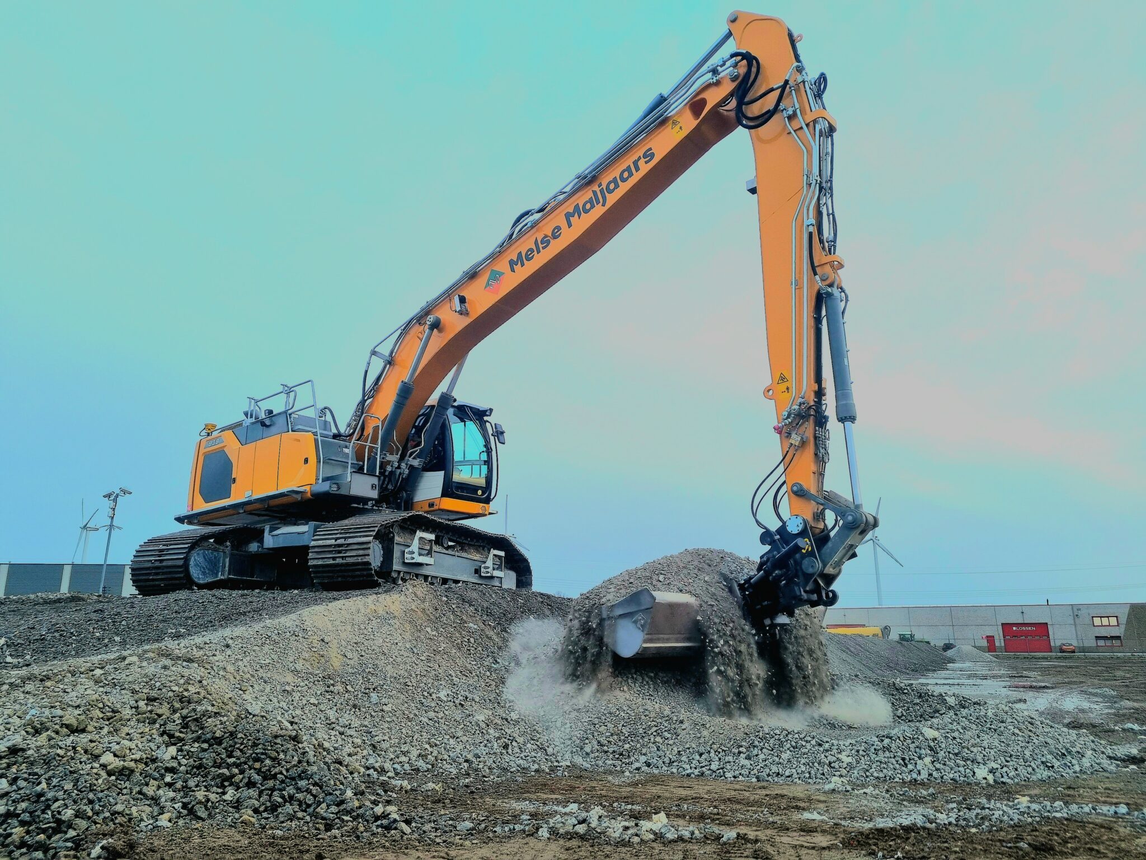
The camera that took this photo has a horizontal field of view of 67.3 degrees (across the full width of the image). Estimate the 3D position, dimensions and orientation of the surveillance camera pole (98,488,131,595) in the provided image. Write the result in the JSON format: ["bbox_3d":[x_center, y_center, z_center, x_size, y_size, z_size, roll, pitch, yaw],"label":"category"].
[{"bbox_3d":[-15.584,4.978,28.639,1.100,6.194,0.800,0,-14,0],"label":"surveillance camera pole"}]

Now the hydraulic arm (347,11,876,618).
[{"bbox_3d":[-0.181,-0.939,11.070,7.849,6.839,1.100,-13,-18,39],"label":"hydraulic arm"}]

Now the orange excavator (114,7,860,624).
[{"bbox_3d":[-1.566,-0.526,12.189,11.499,7.039,5.632,-13,-18,39],"label":"orange excavator"}]

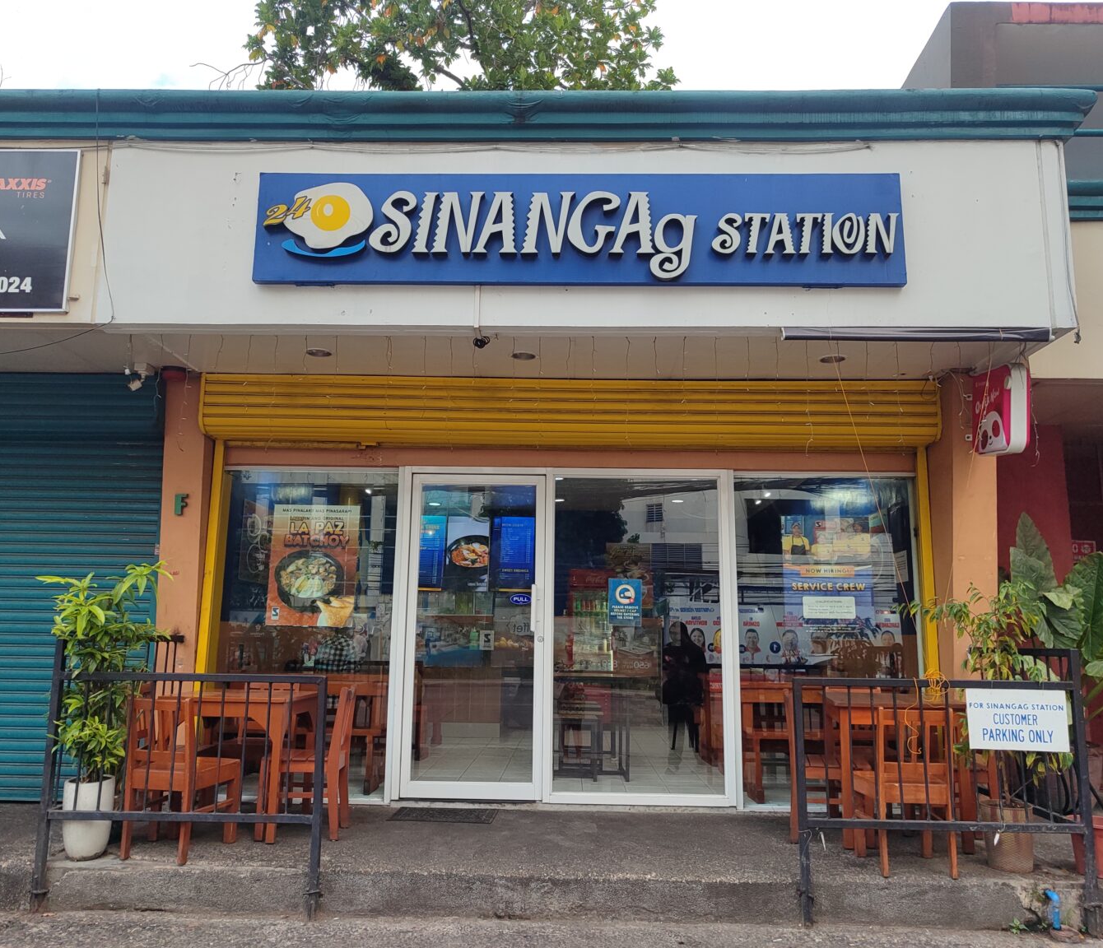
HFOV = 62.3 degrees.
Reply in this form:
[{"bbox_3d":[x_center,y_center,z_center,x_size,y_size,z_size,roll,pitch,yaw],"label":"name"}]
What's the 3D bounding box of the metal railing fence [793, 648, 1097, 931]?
[{"bbox_3d":[1.797,1.522,4.756,1.348,1.229,1.318,1,-10,1],"label":"metal railing fence"}]

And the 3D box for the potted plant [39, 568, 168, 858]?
[{"bbox_3d":[-2.353,1.183,4.677,0.656,1.447,0.561,1,-10,1],"label":"potted plant"}]

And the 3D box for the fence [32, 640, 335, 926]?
[{"bbox_3d":[-1.691,1.500,4.868,1.324,1.209,1.379,1,-10,1],"label":"fence"}]

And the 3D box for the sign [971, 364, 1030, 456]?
[{"bbox_3d":[2.708,-0.374,5.509,0.120,0.530,0.500,1,-2,1],"label":"sign"}]

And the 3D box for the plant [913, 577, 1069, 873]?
[{"bbox_3d":[2.262,1.254,4.687,0.755,1.445,0.647,1,-10,1],"label":"plant"}]

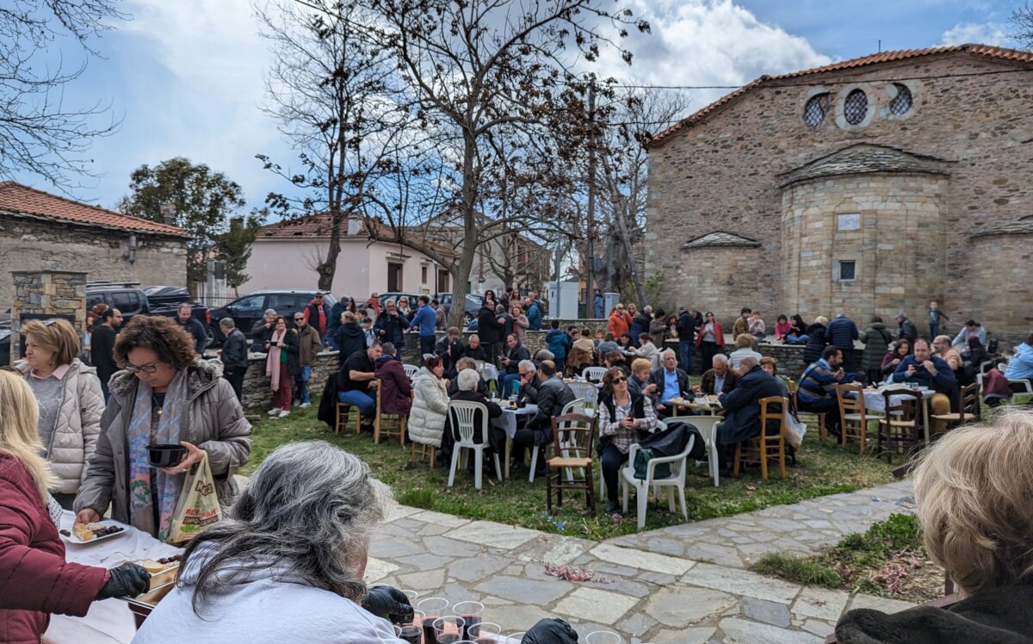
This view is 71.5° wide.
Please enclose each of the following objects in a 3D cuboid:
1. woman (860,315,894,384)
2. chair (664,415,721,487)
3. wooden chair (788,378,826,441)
[{"bbox_3d":[6.750,0.700,13.450,0.600,1.630,0.450,1,1,19],"label":"woman"},{"bbox_3d":[1.935,1.364,7.841,0.580,0.780,0.560,1,1,3],"label":"chair"},{"bbox_3d":[4.020,1.230,9.900,0.450,0.860,0.430,1,1,12],"label":"wooden chair"}]

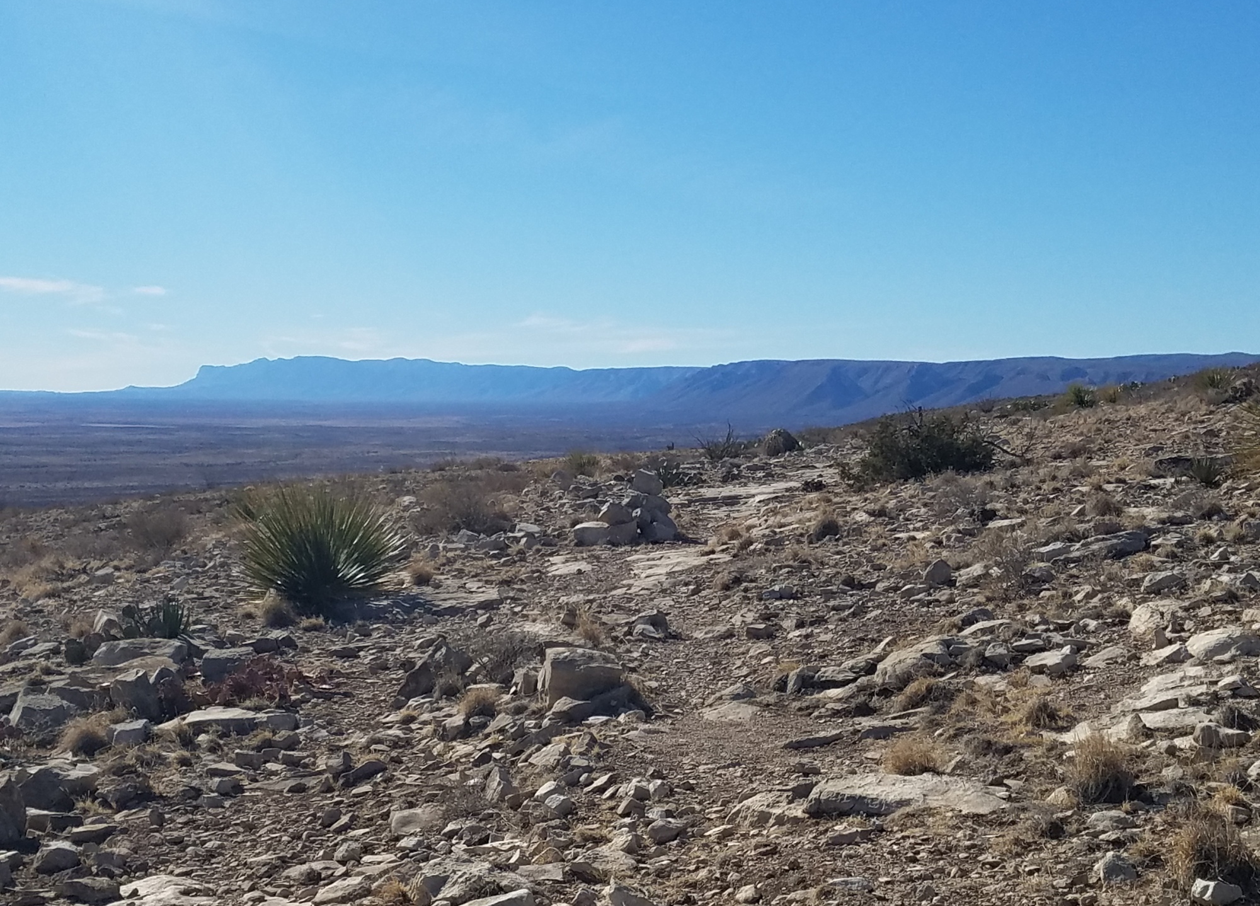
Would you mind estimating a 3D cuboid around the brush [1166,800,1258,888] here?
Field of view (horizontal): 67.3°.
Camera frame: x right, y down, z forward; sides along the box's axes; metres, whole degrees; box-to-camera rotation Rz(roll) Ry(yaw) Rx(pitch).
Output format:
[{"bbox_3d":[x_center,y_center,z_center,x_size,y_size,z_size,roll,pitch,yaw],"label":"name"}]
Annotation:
[{"bbox_3d":[1.906,1.273,3.100,0.255,0.234,0.230,2,5,32],"label":"brush"}]

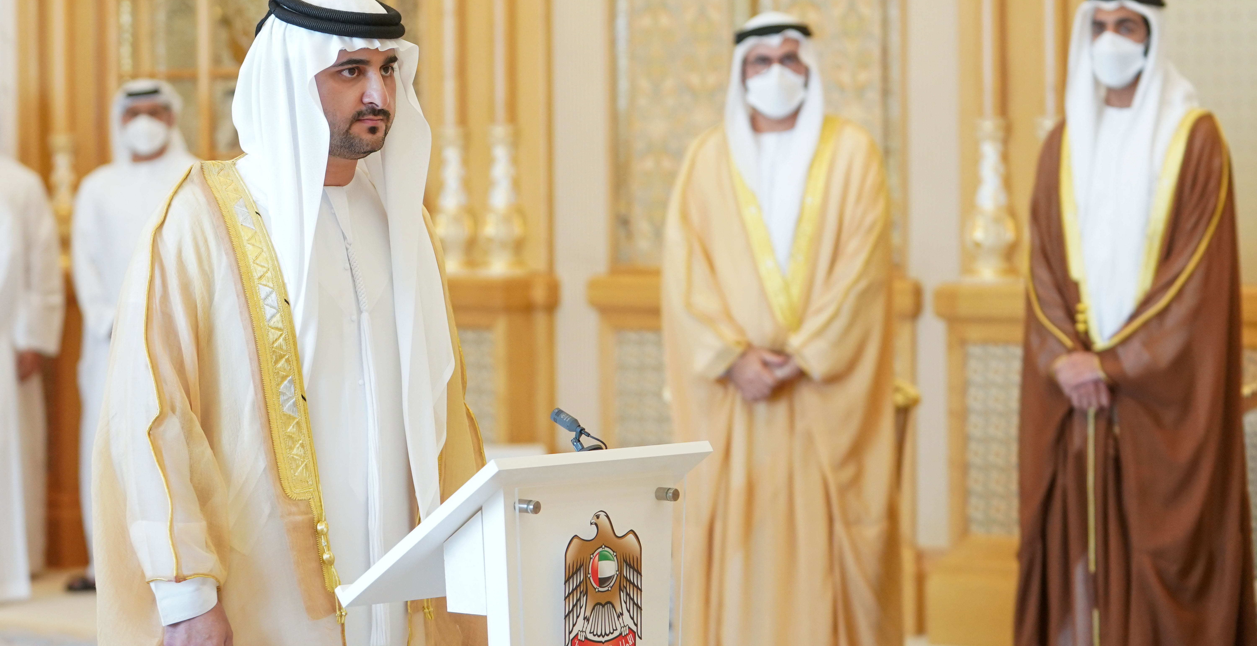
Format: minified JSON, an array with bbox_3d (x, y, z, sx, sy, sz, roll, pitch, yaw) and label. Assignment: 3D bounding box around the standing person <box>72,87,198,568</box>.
[{"bbox_3d":[-1.659,0.020,10.300,0.520,1.740,0.360,0,3,5],"label":"standing person"}]

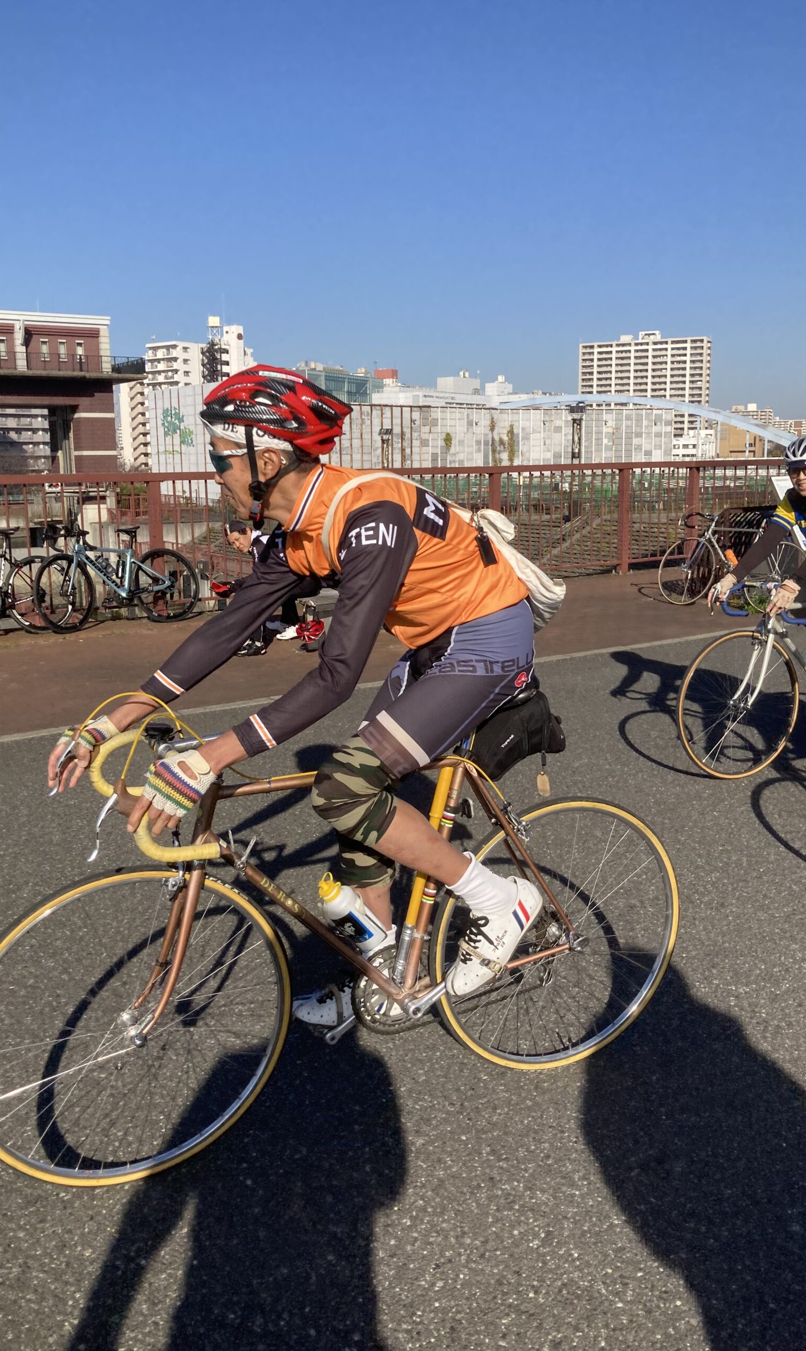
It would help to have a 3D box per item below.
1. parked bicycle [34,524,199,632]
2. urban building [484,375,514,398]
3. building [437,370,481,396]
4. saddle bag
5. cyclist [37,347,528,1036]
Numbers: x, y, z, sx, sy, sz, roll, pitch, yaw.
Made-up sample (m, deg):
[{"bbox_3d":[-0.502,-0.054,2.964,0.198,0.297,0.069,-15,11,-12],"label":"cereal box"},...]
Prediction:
[{"bbox_3d":[-2.507,-0.872,9.551,1.660,0.930,0.440,-11,10,-41],"label":"parked bicycle"},{"bbox_3d":[27.970,-84.528,320.000,6.500,7.000,5.500,11,17,43],"label":"urban building"},{"bbox_3d":[16.535,-85.609,320.000,7.000,8.000,12.000,11,17,43],"label":"building"},{"bbox_3d":[0.225,0.118,2.395,0.230,0.160,0.120,-22,20,-20],"label":"saddle bag"},{"bbox_3d":[-0.173,0.127,2.208,1.040,1.450,0.500,-6,13,-24],"label":"cyclist"}]

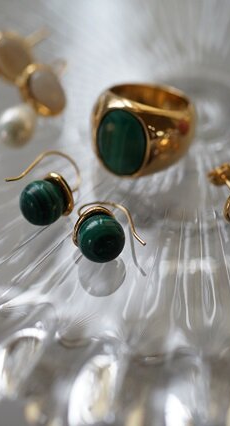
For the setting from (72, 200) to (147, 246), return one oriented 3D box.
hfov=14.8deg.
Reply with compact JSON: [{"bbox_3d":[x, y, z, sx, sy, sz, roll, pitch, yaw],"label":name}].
[{"bbox_3d":[-0.002,0.002,0.160,0.012,0.009,0.014,-13,43,-15],"label":"setting"}]

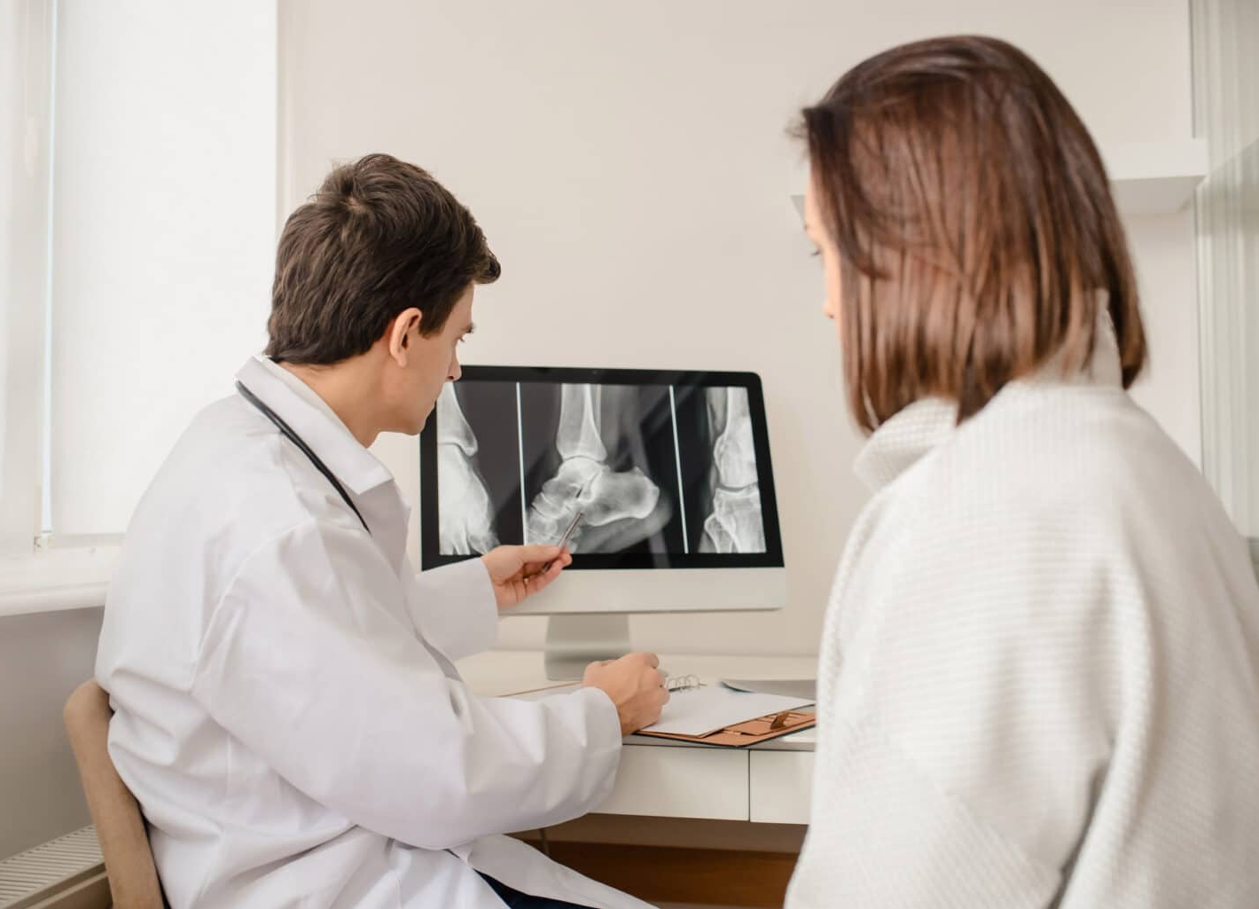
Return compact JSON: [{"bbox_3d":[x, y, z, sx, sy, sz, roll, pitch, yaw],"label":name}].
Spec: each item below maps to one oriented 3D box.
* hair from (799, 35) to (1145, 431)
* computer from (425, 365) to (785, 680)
[{"bbox_3d":[0.228,-0.150,0.900,0.200,0.270,0.235,2,-11,-37],"label":"hair"},{"bbox_3d":[-0.046,0.098,1.975,0.530,0.455,0.205,1,-2,-12],"label":"computer"}]

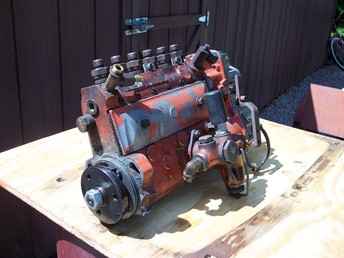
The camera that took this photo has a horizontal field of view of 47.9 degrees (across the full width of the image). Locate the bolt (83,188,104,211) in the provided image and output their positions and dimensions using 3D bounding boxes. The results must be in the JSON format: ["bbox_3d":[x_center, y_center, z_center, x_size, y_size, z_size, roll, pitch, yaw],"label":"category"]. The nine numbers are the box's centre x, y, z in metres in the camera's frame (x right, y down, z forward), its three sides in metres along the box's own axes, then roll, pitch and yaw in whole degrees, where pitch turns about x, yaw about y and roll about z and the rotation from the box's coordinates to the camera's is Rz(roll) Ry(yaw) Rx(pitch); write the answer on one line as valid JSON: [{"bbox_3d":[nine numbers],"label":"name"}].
[{"bbox_3d":[-0.107,0.098,0.543,0.025,0.025,0.016,13,26,38],"label":"bolt"}]

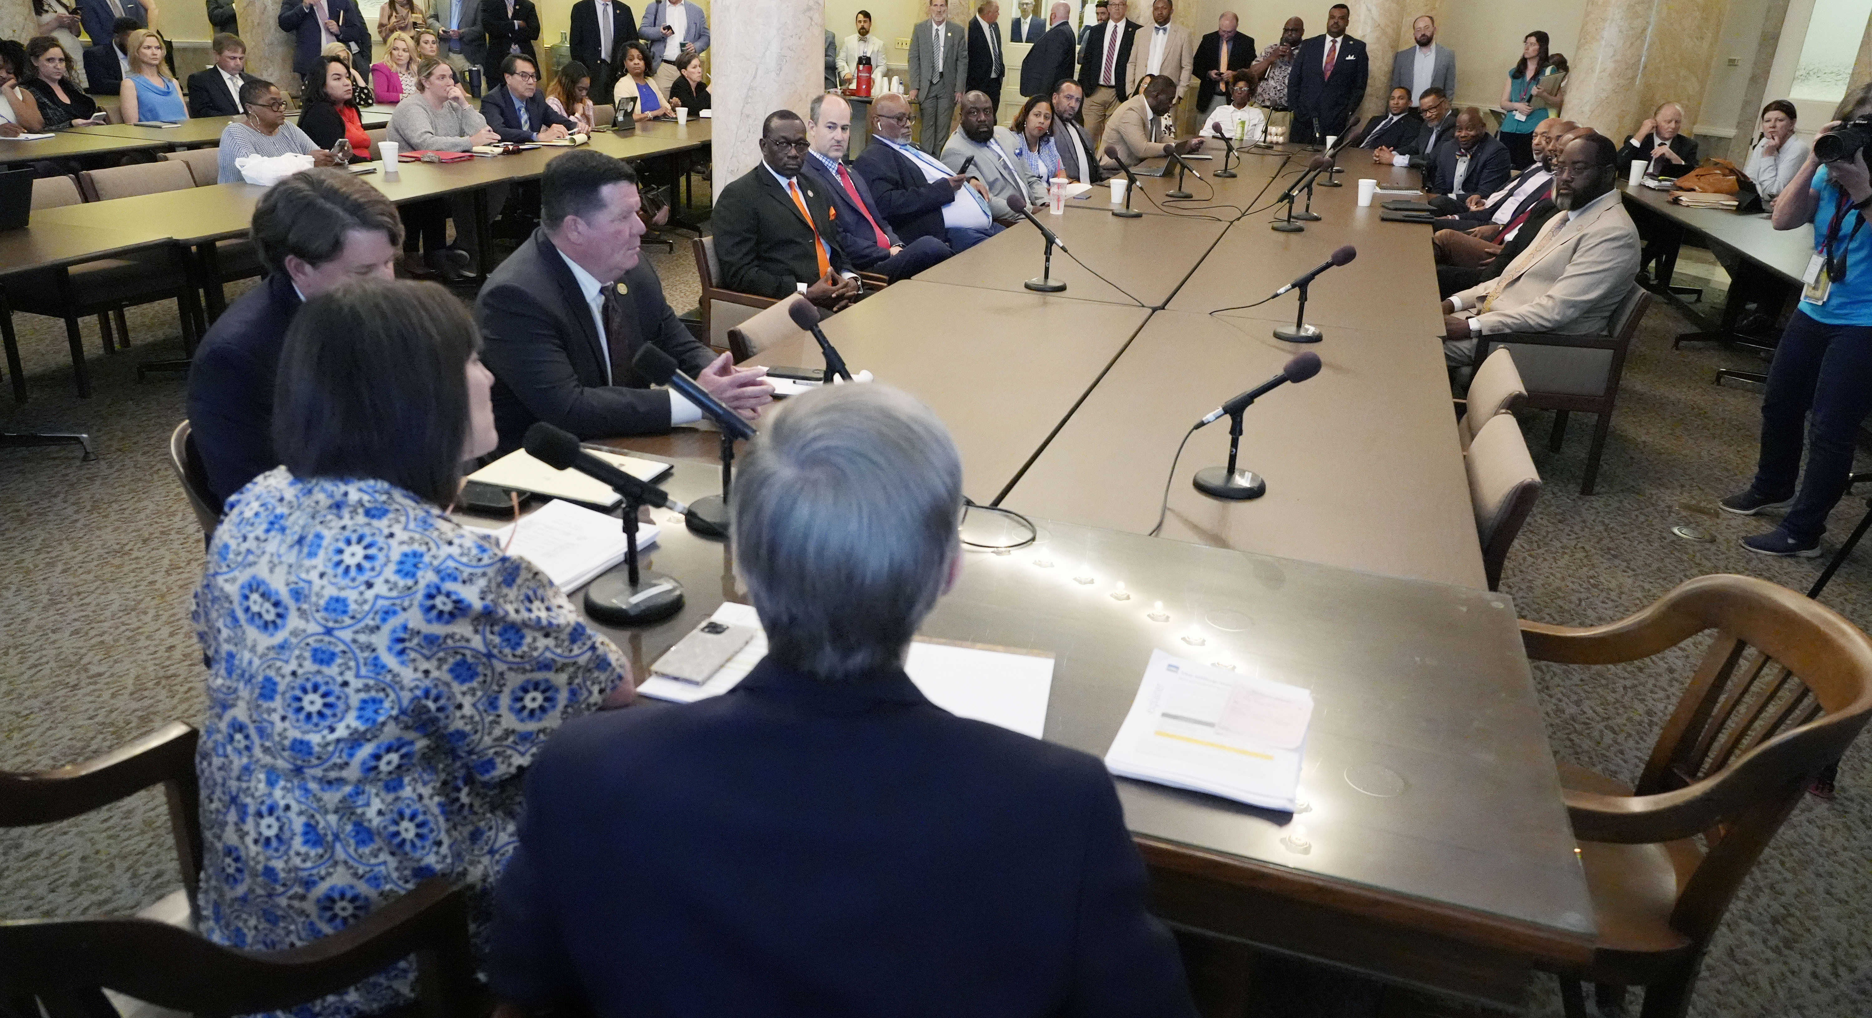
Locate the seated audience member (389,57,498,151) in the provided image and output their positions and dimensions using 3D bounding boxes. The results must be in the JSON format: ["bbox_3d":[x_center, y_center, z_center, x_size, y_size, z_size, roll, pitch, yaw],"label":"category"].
[{"bbox_3d":[-2.835,-2.040,7.540,0.800,1.256,0.600,9,22,16],"label":"seated audience member"}]

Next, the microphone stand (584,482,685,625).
[{"bbox_3d":[-0.459,0.051,1.888,0.152,0.187,0.152,-1,22,-10],"label":"microphone stand"}]

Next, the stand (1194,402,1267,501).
[{"bbox_3d":[0.611,-0.134,2.534,0.152,0.175,0.152,6,22,9],"label":"stand"}]

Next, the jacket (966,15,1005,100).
[{"bbox_3d":[0.457,-4.094,11.300,0.500,0.700,0.330,-16,28,-39],"label":"jacket"}]

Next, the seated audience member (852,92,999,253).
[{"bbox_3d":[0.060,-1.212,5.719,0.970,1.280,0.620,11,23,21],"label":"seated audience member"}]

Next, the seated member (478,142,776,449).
[{"bbox_3d":[-0.592,-0.092,2.721,0.780,1.305,0.620,10,23,19],"label":"seated member"}]

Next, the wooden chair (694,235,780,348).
[{"bbox_3d":[-0.491,-0.622,4.792,0.600,0.800,0.600,13,24,24],"label":"wooden chair"}]

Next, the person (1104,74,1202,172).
[{"bbox_3d":[1.537,-2.435,8.986,0.900,1.294,0.620,13,24,25],"label":"person"}]

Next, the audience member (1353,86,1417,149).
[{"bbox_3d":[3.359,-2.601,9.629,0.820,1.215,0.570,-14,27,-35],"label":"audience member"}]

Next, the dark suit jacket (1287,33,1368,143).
[{"bbox_3d":[3.073,-3.278,9.733,0.600,0.800,0.340,12,24,23],"label":"dark suit jacket"}]

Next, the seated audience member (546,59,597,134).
[{"bbox_3d":[-2.417,-2.580,8.952,0.800,1.176,0.500,12,24,22],"label":"seated audience member"}]

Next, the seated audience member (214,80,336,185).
[{"bbox_3d":[-3.223,-1.590,6.435,0.800,1.156,0.520,12,24,22],"label":"seated audience member"}]

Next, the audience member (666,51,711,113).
[{"bbox_3d":[-1.821,-3.151,10.397,0.800,1.204,0.500,12,24,22],"label":"audience member"}]

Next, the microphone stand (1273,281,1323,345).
[{"bbox_3d":[1.118,-0.619,3.803,0.155,0.185,0.155,5,22,7],"label":"microphone stand"}]

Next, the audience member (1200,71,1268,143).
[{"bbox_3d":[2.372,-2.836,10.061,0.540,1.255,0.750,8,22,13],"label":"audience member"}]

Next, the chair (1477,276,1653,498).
[{"bbox_3d":[2.304,-0.555,4.919,0.600,0.800,0.600,6,22,10],"label":"chair"}]

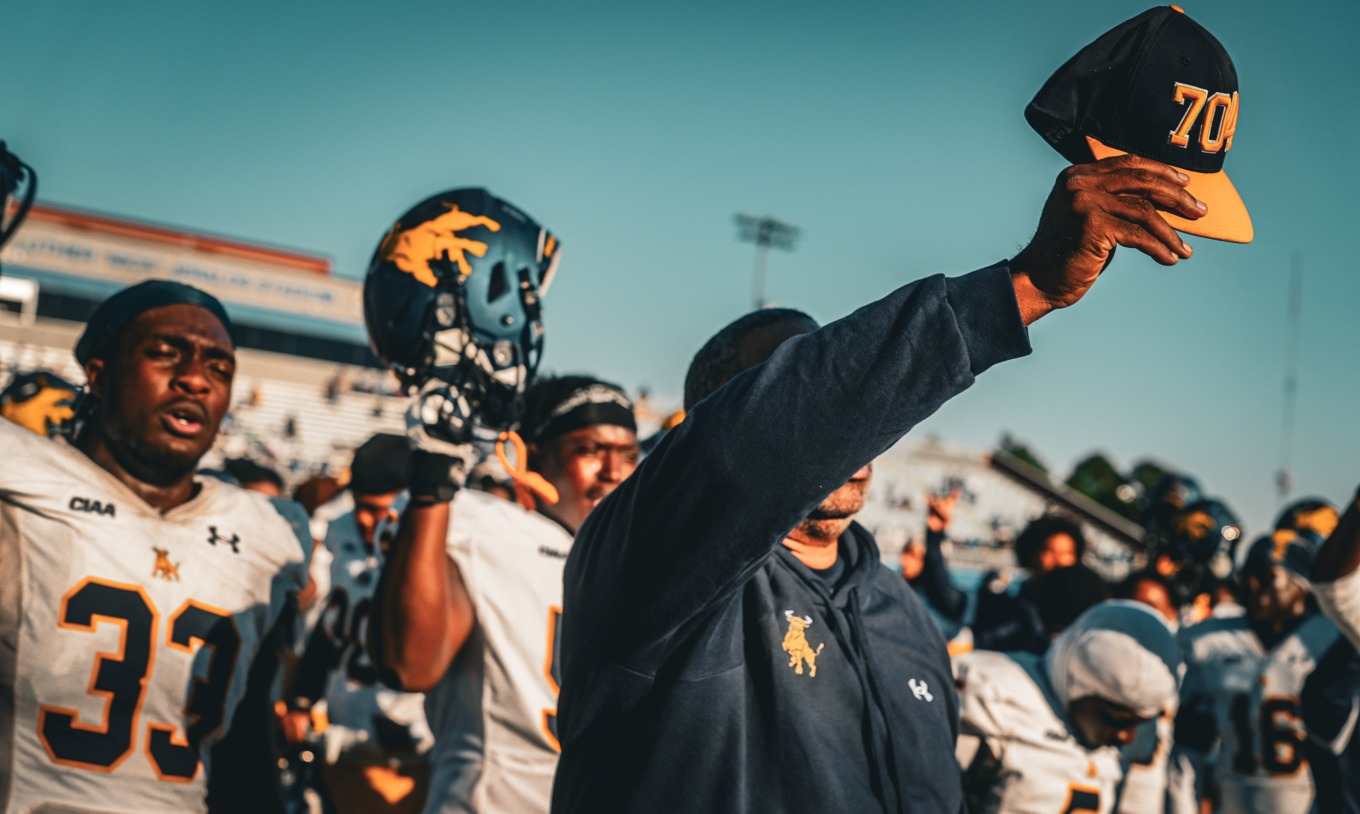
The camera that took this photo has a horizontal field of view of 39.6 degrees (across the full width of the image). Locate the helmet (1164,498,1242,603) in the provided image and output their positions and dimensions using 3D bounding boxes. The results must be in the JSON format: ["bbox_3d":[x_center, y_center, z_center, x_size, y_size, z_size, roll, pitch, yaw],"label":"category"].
[{"bbox_3d":[1.717,0.464,6.200,0.310,0.280,0.240,16,-1,27],"label":"helmet"}]

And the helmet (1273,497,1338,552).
[{"bbox_3d":[2.165,0.457,6.500,0.310,0.270,0.240,-8,3,-35],"label":"helmet"}]

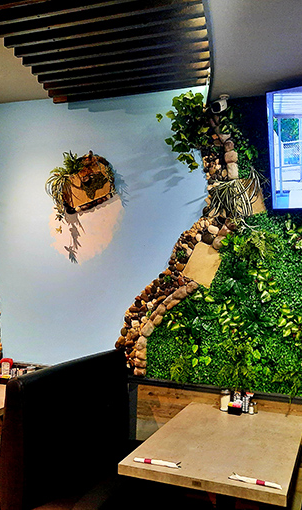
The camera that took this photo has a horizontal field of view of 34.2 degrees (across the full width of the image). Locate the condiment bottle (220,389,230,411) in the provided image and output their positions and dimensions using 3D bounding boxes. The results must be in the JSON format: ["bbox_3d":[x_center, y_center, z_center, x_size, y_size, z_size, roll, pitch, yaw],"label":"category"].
[{"bbox_3d":[0.493,0.960,3.252,0.062,0.138,0.062,1,-2,21],"label":"condiment bottle"}]

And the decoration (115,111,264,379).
[{"bbox_3d":[0.255,-0.088,3.475,0.980,1.920,0.150,1,-2,21],"label":"decoration"}]

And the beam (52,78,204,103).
[{"bbox_3d":[-0.173,-1.230,3.623,1.225,0.100,0.045,1,-2,21],"label":"beam"}]

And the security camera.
[{"bbox_3d":[0.474,-1.026,3.349,0.085,0.135,0.160,1,-3,33],"label":"security camera"}]

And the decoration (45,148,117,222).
[{"bbox_3d":[-0.530,-0.516,3.721,0.440,0.475,0.280,1,-2,21],"label":"decoration"}]

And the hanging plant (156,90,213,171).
[{"bbox_3d":[0.237,-0.857,3.410,0.340,0.470,0.300,1,-2,21],"label":"hanging plant"}]

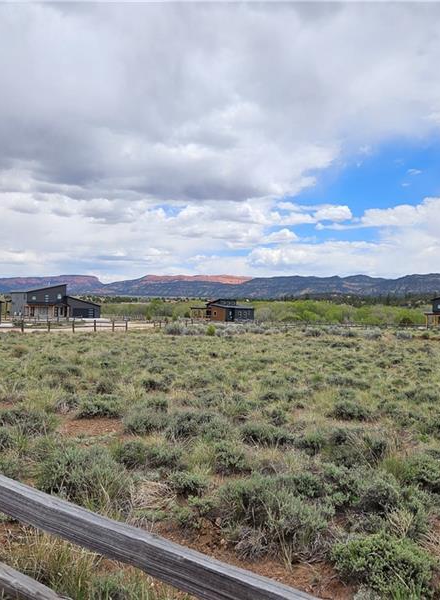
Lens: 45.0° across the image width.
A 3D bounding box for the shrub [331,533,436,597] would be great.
[{"bbox_3d":[1.016,1.582,3.290,0.655,0.282,0.557,1,-2,18],"label":"shrub"}]

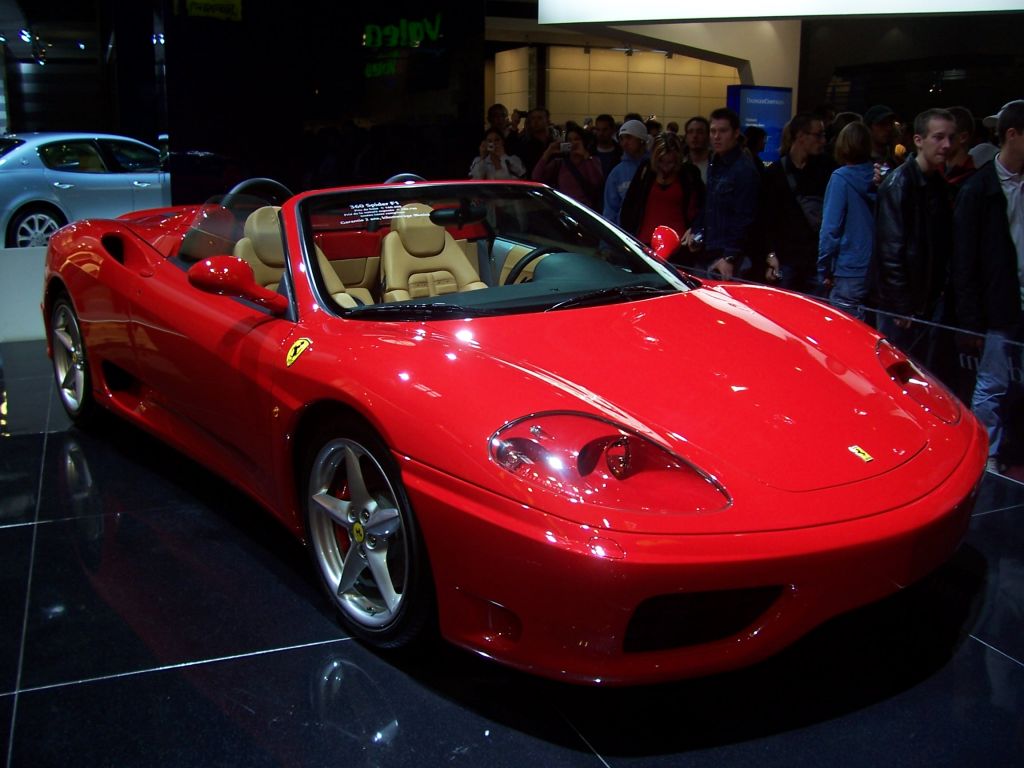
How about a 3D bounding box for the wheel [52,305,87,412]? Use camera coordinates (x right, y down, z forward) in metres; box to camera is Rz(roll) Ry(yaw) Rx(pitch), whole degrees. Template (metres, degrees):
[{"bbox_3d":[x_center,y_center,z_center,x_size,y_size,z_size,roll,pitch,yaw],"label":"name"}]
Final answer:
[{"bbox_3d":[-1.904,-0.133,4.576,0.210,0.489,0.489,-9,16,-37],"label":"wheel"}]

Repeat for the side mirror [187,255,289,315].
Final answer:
[{"bbox_3d":[-0.815,-0.288,2.953,0.260,0.195,0.230,-9,16,-37],"label":"side mirror"}]

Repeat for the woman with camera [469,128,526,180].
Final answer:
[{"bbox_3d":[-0.130,-1.162,7.883,0.500,1.630,0.380,1,13,2],"label":"woman with camera"}]

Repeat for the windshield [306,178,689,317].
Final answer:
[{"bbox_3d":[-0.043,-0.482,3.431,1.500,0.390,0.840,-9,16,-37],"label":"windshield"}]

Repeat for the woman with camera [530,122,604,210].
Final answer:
[{"bbox_3d":[0.361,-0.940,6.936,0.550,1.660,0.420,4,13,12],"label":"woman with camera"}]

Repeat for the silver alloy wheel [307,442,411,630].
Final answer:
[{"bbox_3d":[-0.314,0.364,2.580,0.200,0.489,0.489,-9,16,-37],"label":"silver alloy wheel"}]

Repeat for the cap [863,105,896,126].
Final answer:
[{"bbox_3d":[2.268,-1.655,6.200,0.260,0.135,0.180,11,16,36],"label":"cap"}]

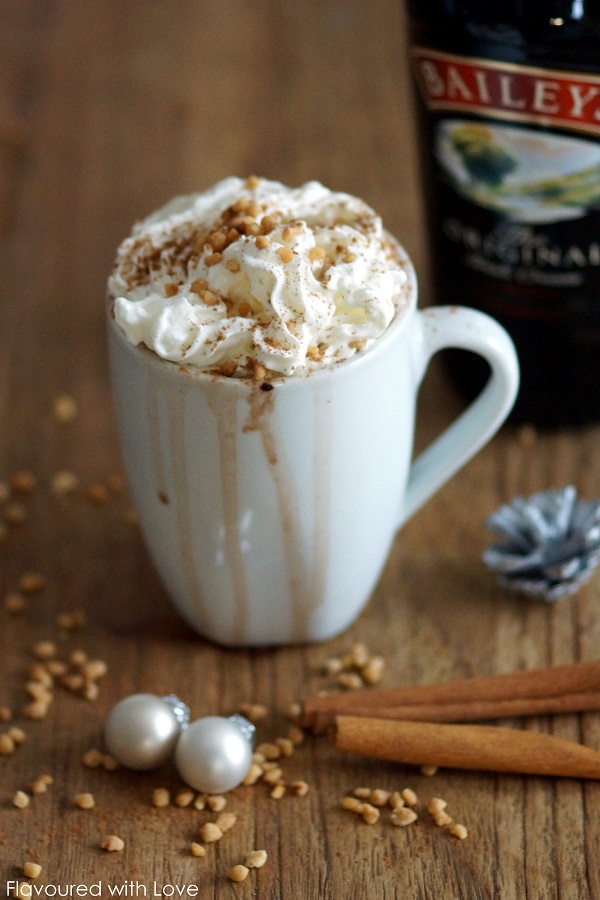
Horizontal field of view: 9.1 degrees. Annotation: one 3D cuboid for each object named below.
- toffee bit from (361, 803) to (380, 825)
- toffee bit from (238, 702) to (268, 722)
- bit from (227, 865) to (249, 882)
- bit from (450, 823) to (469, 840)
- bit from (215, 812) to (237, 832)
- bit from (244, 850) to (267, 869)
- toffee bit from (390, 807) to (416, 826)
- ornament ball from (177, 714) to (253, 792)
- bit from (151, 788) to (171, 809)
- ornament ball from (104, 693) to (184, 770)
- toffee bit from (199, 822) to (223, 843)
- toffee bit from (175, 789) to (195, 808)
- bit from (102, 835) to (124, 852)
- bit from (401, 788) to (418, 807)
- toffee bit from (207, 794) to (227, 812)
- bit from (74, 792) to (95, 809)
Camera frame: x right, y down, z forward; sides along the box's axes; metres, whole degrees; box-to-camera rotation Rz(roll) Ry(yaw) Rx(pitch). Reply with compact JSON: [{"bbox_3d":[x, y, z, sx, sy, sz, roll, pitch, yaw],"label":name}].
[{"bbox_3d":[0.018,0.093,0.955,0.005,0.005,0.006,0,35,0],"label":"toffee bit"},{"bbox_3d":[-0.012,0.070,0.994,0.007,0.004,0.005,0,40,0],"label":"toffee bit"},{"bbox_3d":[-0.015,0.106,0.938,0.005,0.004,0.004,0,35,0],"label":"bit"},{"bbox_3d":[0.041,0.098,0.960,0.004,0.004,0.004,0,40,0],"label":"bit"},{"bbox_3d":[-0.019,0.095,0.962,0.006,0.005,0.005,0,40,0],"label":"bit"},{"bbox_3d":[-0.011,0.104,0.952,0.006,0.004,0.005,0,40,0],"label":"bit"},{"bbox_3d":[0.027,0.093,0.955,0.007,0.004,0.005,0,35,0],"label":"toffee bit"},{"bbox_3d":[-0.021,0.078,0.971,0.020,0.020,0.023,23,44,25],"label":"ornament ball"},{"bbox_3d":[-0.035,0.089,0.961,0.004,0.004,0.005,0,35,0],"label":"bit"},{"bbox_3d":[-0.039,0.072,0.971,0.020,0.020,0.023,28,44,34],"label":"ornament ball"},{"bbox_3d":[-0.022,0.097,0.950,0.005,0.004,0.005,0,35,0],"label":"toffee bit"},{"bbox_3d":[-0.029,0.089,0.961,0.005,0.004,0.005,0,35,0],"label":"toffee bit"},{"bbox_3d":[-0.047,0.100,0.947,0.006,0.004,0.004,0,35,0],"label":"bit"},{"bbox_3d":[0.028,0.090,0.969,0.004,0.004,0.005,0,40,0],"label":"bit"},{"bbox_3d":[-0.022,0.091,0.968,0.005,0.004,0.004,0,40,0],"label":"toffee bit"},{"bbox_3d":[-0.056,0.091,0.969,0.005,0.004,0.004,0,40,0],"label":"bit"}]

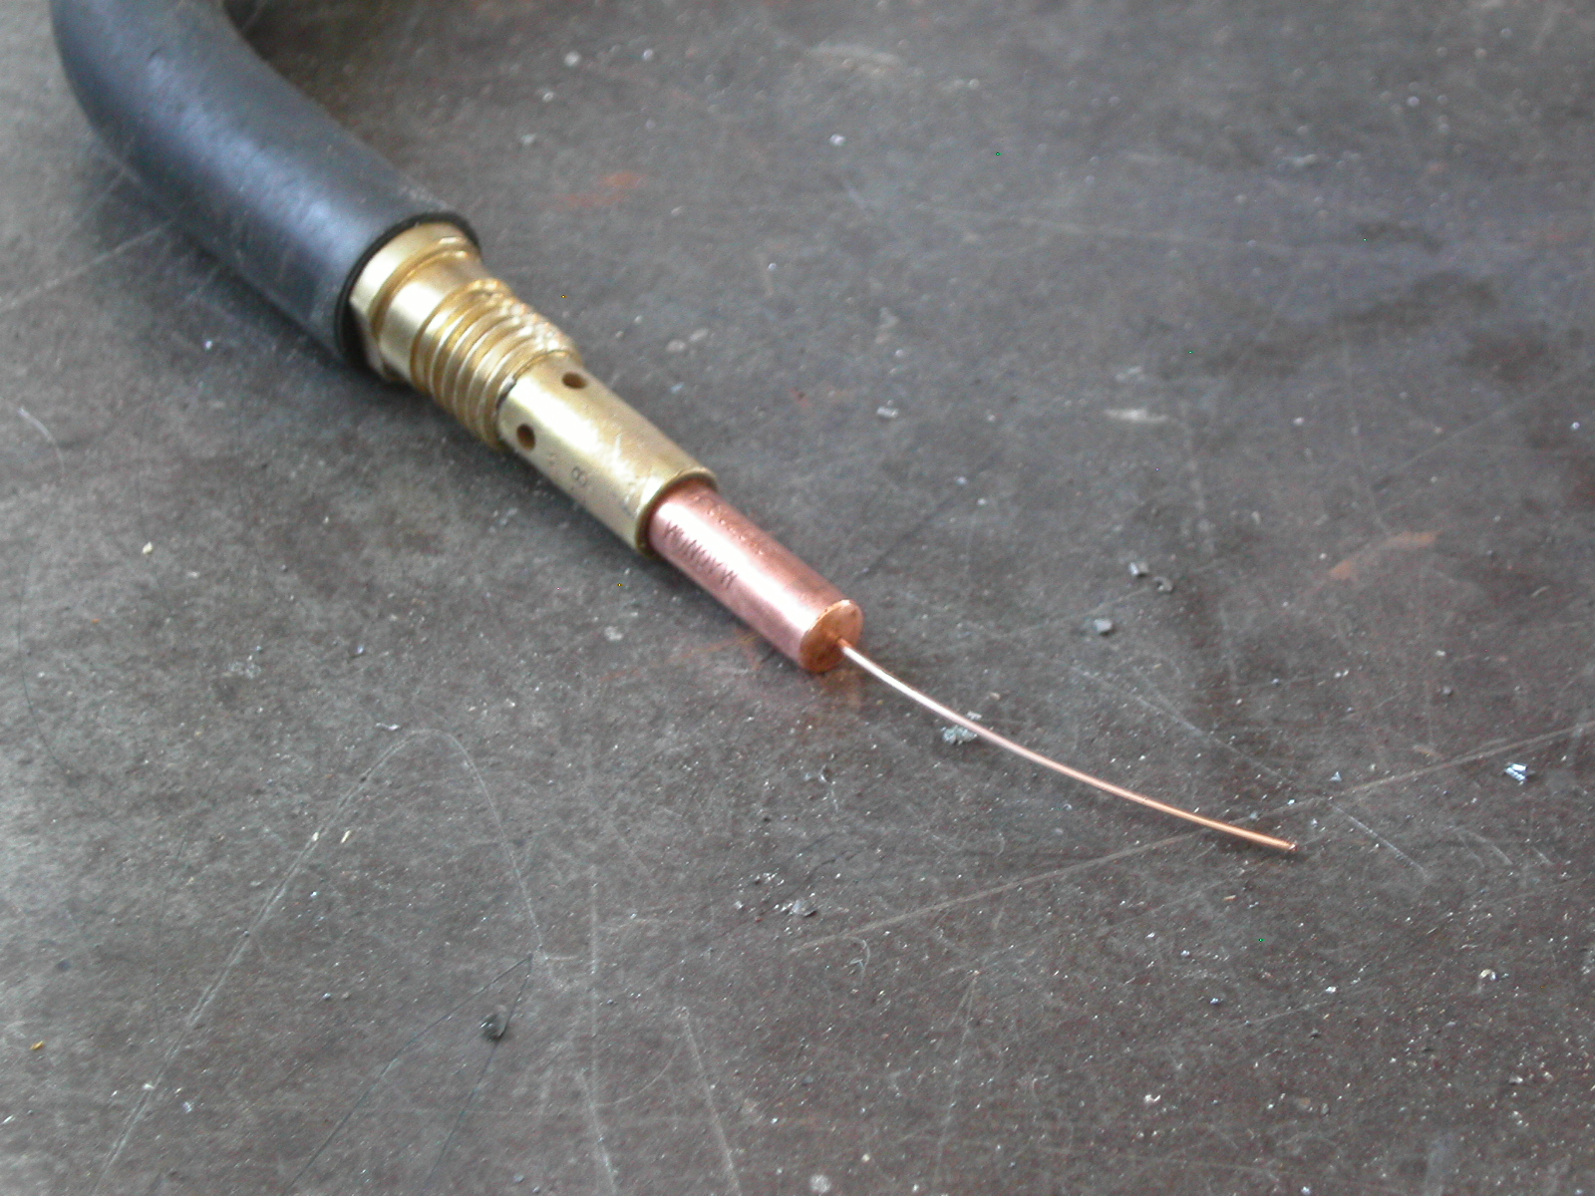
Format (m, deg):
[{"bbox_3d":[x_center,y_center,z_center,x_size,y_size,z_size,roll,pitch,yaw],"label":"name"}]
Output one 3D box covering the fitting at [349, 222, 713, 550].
[{"bbox_3d":[-0.020,-0.016,0.413,0.013,0.013,0.035,-29,50,-30],"label":"fitting"}]

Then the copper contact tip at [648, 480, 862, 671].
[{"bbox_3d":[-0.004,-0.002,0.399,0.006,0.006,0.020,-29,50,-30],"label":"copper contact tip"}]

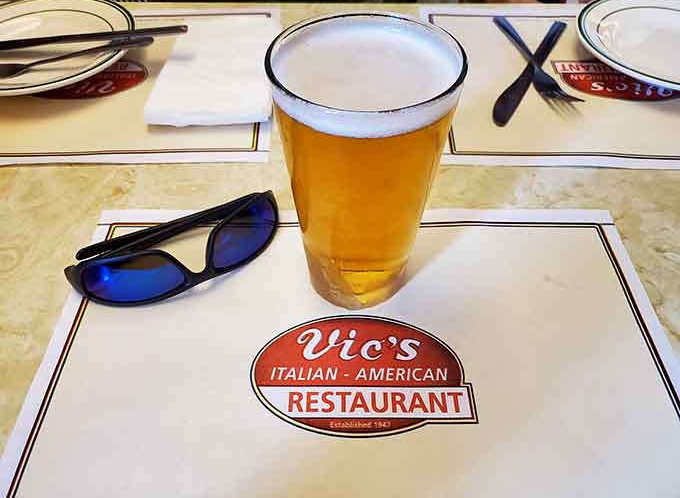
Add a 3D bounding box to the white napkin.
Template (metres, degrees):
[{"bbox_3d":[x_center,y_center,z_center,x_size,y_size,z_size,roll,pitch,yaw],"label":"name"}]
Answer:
[{"bbox_3d":[-0.112,-0.179,0.492,0.106,0.014,0.170,0,50,0],"label":"white napkin"}]

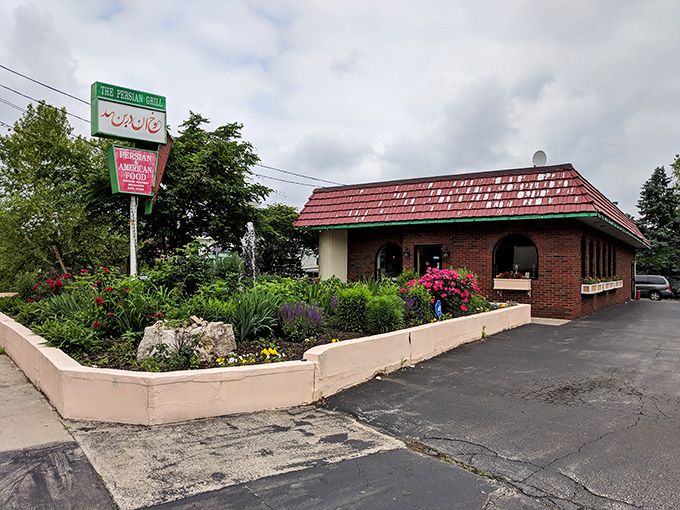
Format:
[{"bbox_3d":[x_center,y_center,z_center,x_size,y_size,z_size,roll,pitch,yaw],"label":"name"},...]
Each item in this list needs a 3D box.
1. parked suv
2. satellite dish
[{"bbox_3d":[19.900,2.200,35.000,5.050,1.750,1.950,-1,-2,33],"label":"parked suv"},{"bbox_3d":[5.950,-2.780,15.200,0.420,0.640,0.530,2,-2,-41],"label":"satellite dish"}]

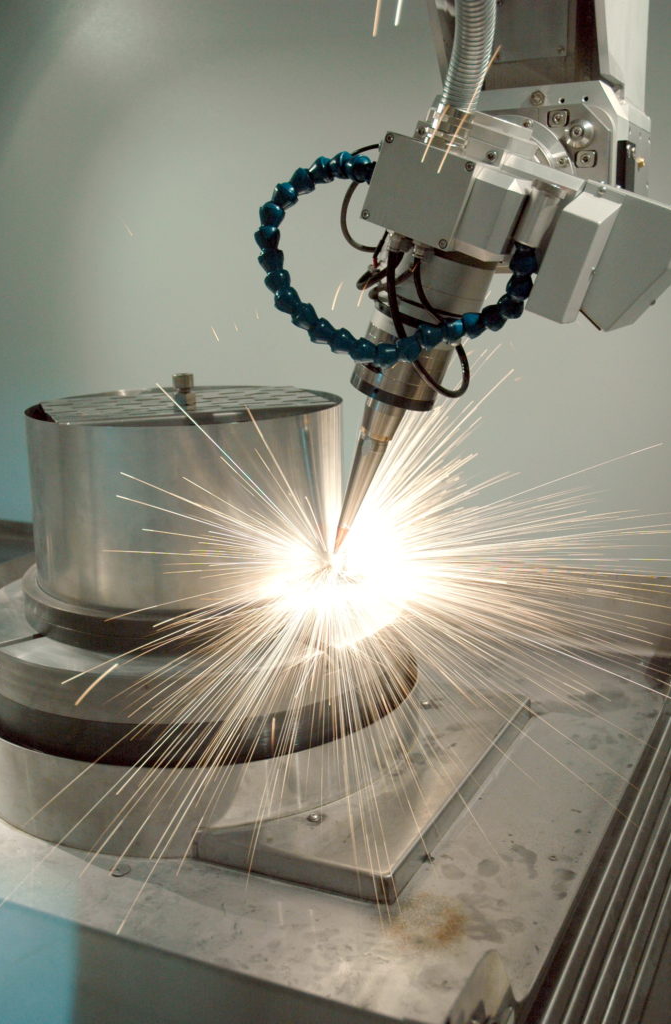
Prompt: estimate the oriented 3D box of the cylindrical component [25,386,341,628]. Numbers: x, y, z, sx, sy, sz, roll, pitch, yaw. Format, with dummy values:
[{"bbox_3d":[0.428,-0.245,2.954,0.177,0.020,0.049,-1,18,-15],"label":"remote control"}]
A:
[{"bbox_3d":[-0.122,-0.021,0.959,0.260,0.141,0.260,-1,13,0],"label":"cylindrical component"}]

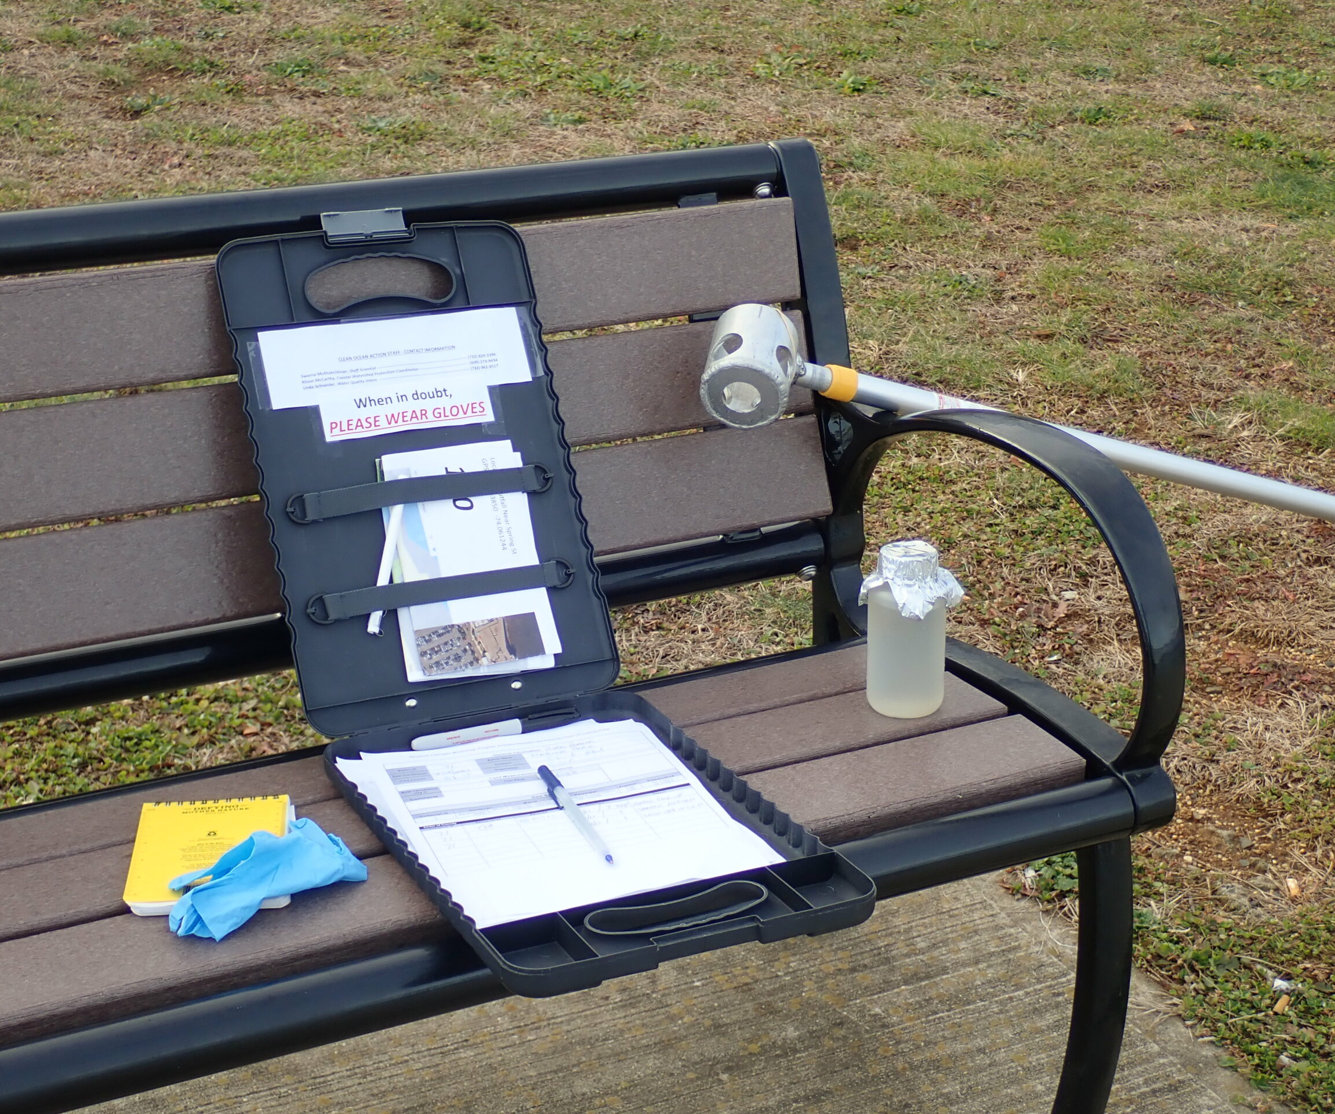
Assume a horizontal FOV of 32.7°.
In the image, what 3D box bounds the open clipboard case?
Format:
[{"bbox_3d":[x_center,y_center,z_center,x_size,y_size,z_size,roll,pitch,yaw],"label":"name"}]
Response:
[{"bbox_3d":[-0.109,-0.011,1.605,0.254,0.373,0.611,-9,20,-25],"label":"open clipboard case"}]

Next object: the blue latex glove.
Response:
[{"bbox_3d":[-0.275,0.207,1.492,0.133,0.034,0.080,-18,25,-41],"label":"blue latex glove"}]

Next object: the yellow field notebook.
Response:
[{"bbox_3d":[-0.310,0.202,1.547,0.102,0.014,0.152,-3,18,-7],"label":"yellow field notebook"}]

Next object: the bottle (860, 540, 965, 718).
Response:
[{"bbox_3d":[0.191,0.055,1.792,0.080,0.133,0.079,-1,19,0],"label":"bottle"}]

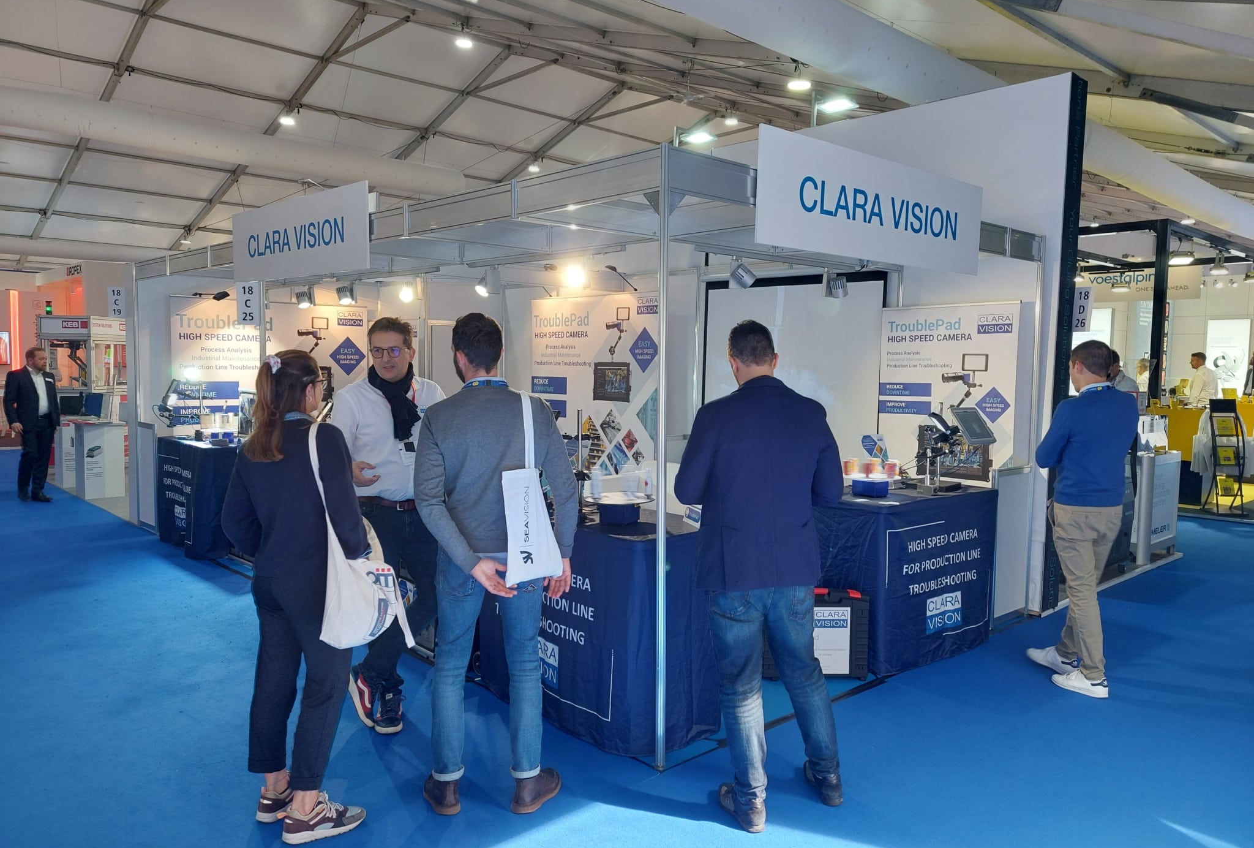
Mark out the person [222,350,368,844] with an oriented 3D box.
[{"bbox_3d":[-1.178,0.581,3.078,0.480,1.653,0.390,4,5,37],"label":"person"}]

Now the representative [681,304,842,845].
[{"bbox_3d":[0.505,0.523,3.231,0.600,1.792,0.460,0,4,-9],"label":"representative"}]

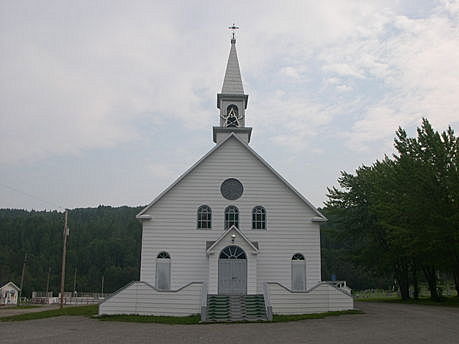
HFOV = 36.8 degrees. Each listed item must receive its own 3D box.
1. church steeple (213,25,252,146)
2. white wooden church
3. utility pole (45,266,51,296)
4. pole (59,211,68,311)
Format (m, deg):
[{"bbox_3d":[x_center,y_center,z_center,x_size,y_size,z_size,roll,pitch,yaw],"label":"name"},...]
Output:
[{"bbox_3d":[0.216,-5.956,47.462,2.639,8.932,2.639,1,-10,-3],"label":"church steeple"},{"bbox_3d":[-0.308,0.313,50.897,14.920,20.097,21.569,1,-10,-3],"label":"white wooden church"},{"bbox_3d":[-25.789,15.980,98.406,0.250,4.652,0.250,2,-10,-3],"label":"utility pole"},{"bbox_3d":[-14.794,7.786,61.755,0.300,8.720,0.300,1,-10,-3],"label":"pole"}]

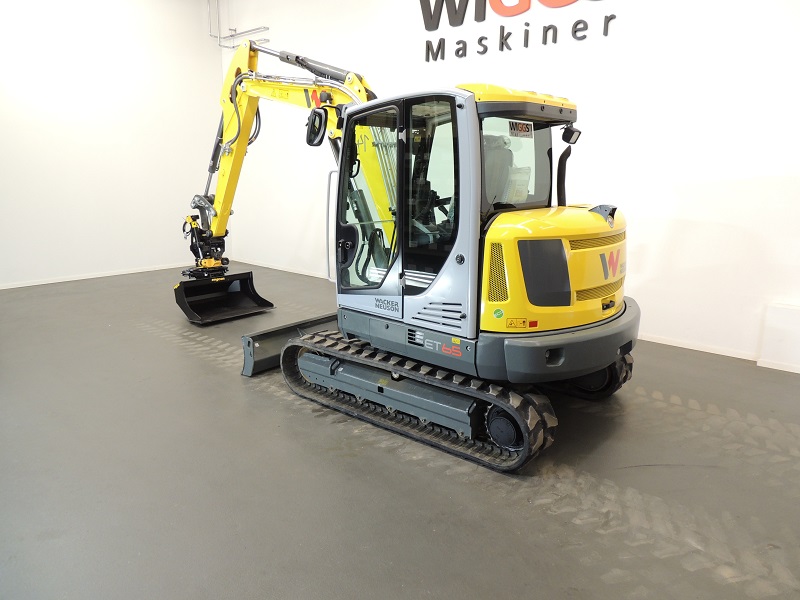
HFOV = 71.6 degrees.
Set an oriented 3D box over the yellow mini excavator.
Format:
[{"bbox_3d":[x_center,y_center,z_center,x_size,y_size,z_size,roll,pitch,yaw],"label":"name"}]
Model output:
[{"bbox_3d":[-0.558,-1.006,5.505,5.737,3.394,2.000,11,16,38],"label":"yellow mini excavator"}]

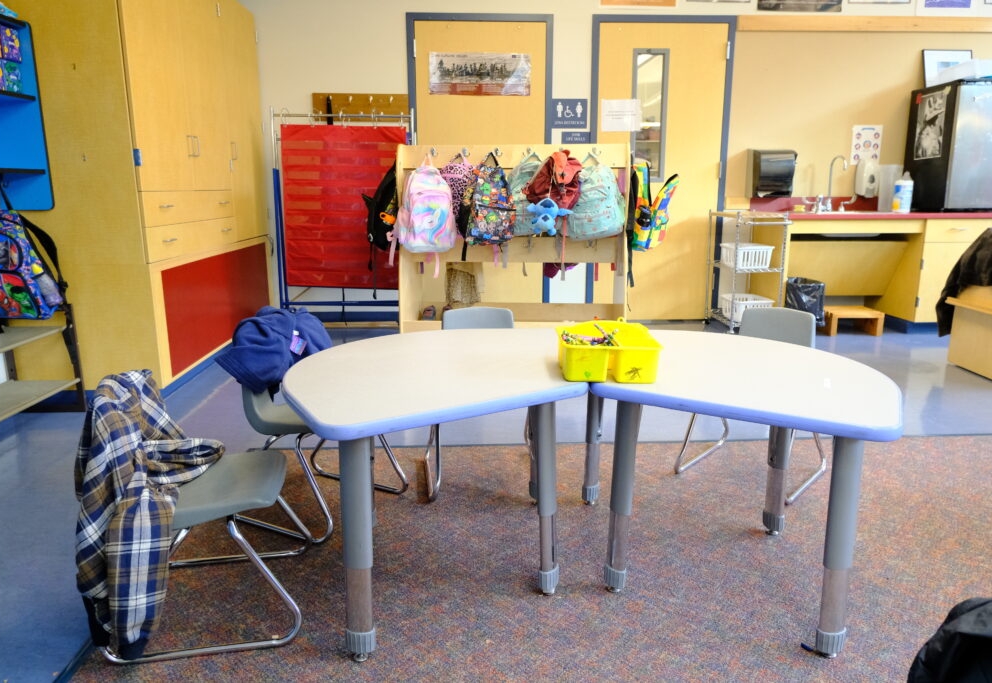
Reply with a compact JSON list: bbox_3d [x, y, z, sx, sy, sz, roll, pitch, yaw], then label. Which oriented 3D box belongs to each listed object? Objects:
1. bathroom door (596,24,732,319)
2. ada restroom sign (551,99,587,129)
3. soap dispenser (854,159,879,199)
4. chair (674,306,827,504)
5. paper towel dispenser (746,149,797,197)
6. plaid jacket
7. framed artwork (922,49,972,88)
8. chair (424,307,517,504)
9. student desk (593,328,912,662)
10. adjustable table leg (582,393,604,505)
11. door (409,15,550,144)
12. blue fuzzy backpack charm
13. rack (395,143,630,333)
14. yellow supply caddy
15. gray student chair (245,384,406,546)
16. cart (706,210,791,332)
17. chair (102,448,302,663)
[{"bbox_3d":[1.222,-1.208,4.847,0.940,2.130,0.060,-1,13,-3],"label":"bathroom door"},{"bbox_3d":[0.528,-1.626,4.679,0.259,0.199,0.010,-1,13,-3],"label":"ada restroom sign"},{"bbox_3d":[2.742,-1.203,4.848,0.118,0.272,0.104,-1,13,-3],"label":"soap dispenser"},{"bbox_3d":[0.915,0.182,2.268,0.375,0.555,0.420,11,17,41],"label":"chair"},{"bbox_3d":[1.999,-1.214,4.760,0.280,0.345,0.190,-1,13,-3],"label":"paper towel dispenser"},{"bbox_3d":[-0.770,0.343,1.465,0.290,0.555,0.400,-3,13,-10],"label":"plaid jacket"},{"bbox_3d":[3.249,-1.947,4.696,0.362,0.300,0.022,-1,-3,-3],"label":"framed artwork"},{"bbox_3d":[-0.045,0.195,2.248,0.400,0.565,0.415,-2,13,-7],"label":"chair"},{"bbox_3d":[0.532,0.307,1.770,0.925,0.533,0.780,7,15,30],"label":"student desk"},{"bbox_3d":[0.301,0.269,2.019,0.058,0.500,0.058,-1,13,-3],"label":"adjustable table leg"},{"bbox_3d":[-0.107,-1.199,4.764,0.990,2.180,0.085,-1,13,-3],"label":"door"},{"bbox_3d":[0.264,-0.611,3.196,0.210,0.190,0.110,0,13,-1],"label":"blue fuzzy backpack charm"},{"bbox_3d":[0.104,-0.480,3.766,1.220,1.220,0.500,0,13,3],"label":"rack"},{"bbox_3d":[0.271,0.011,1.575,0.235,0.133,0.235,1,13,4],"label":"yellow supply caddy"},{"bbox_3d":[-0.578,0.243,2.039,0.415,0.565,0.400,7,14,28],"label":"gray student chair"},{"bbox_3d":[1.773,-0.505,4.690,0.360,0.830,0.460,-2,13,-6],"label":"cart"},{"bbox_3d":[-0.682,0.357,1.533,0.415,0.565,0.400,-3,13,-11],"label":"chair"}]

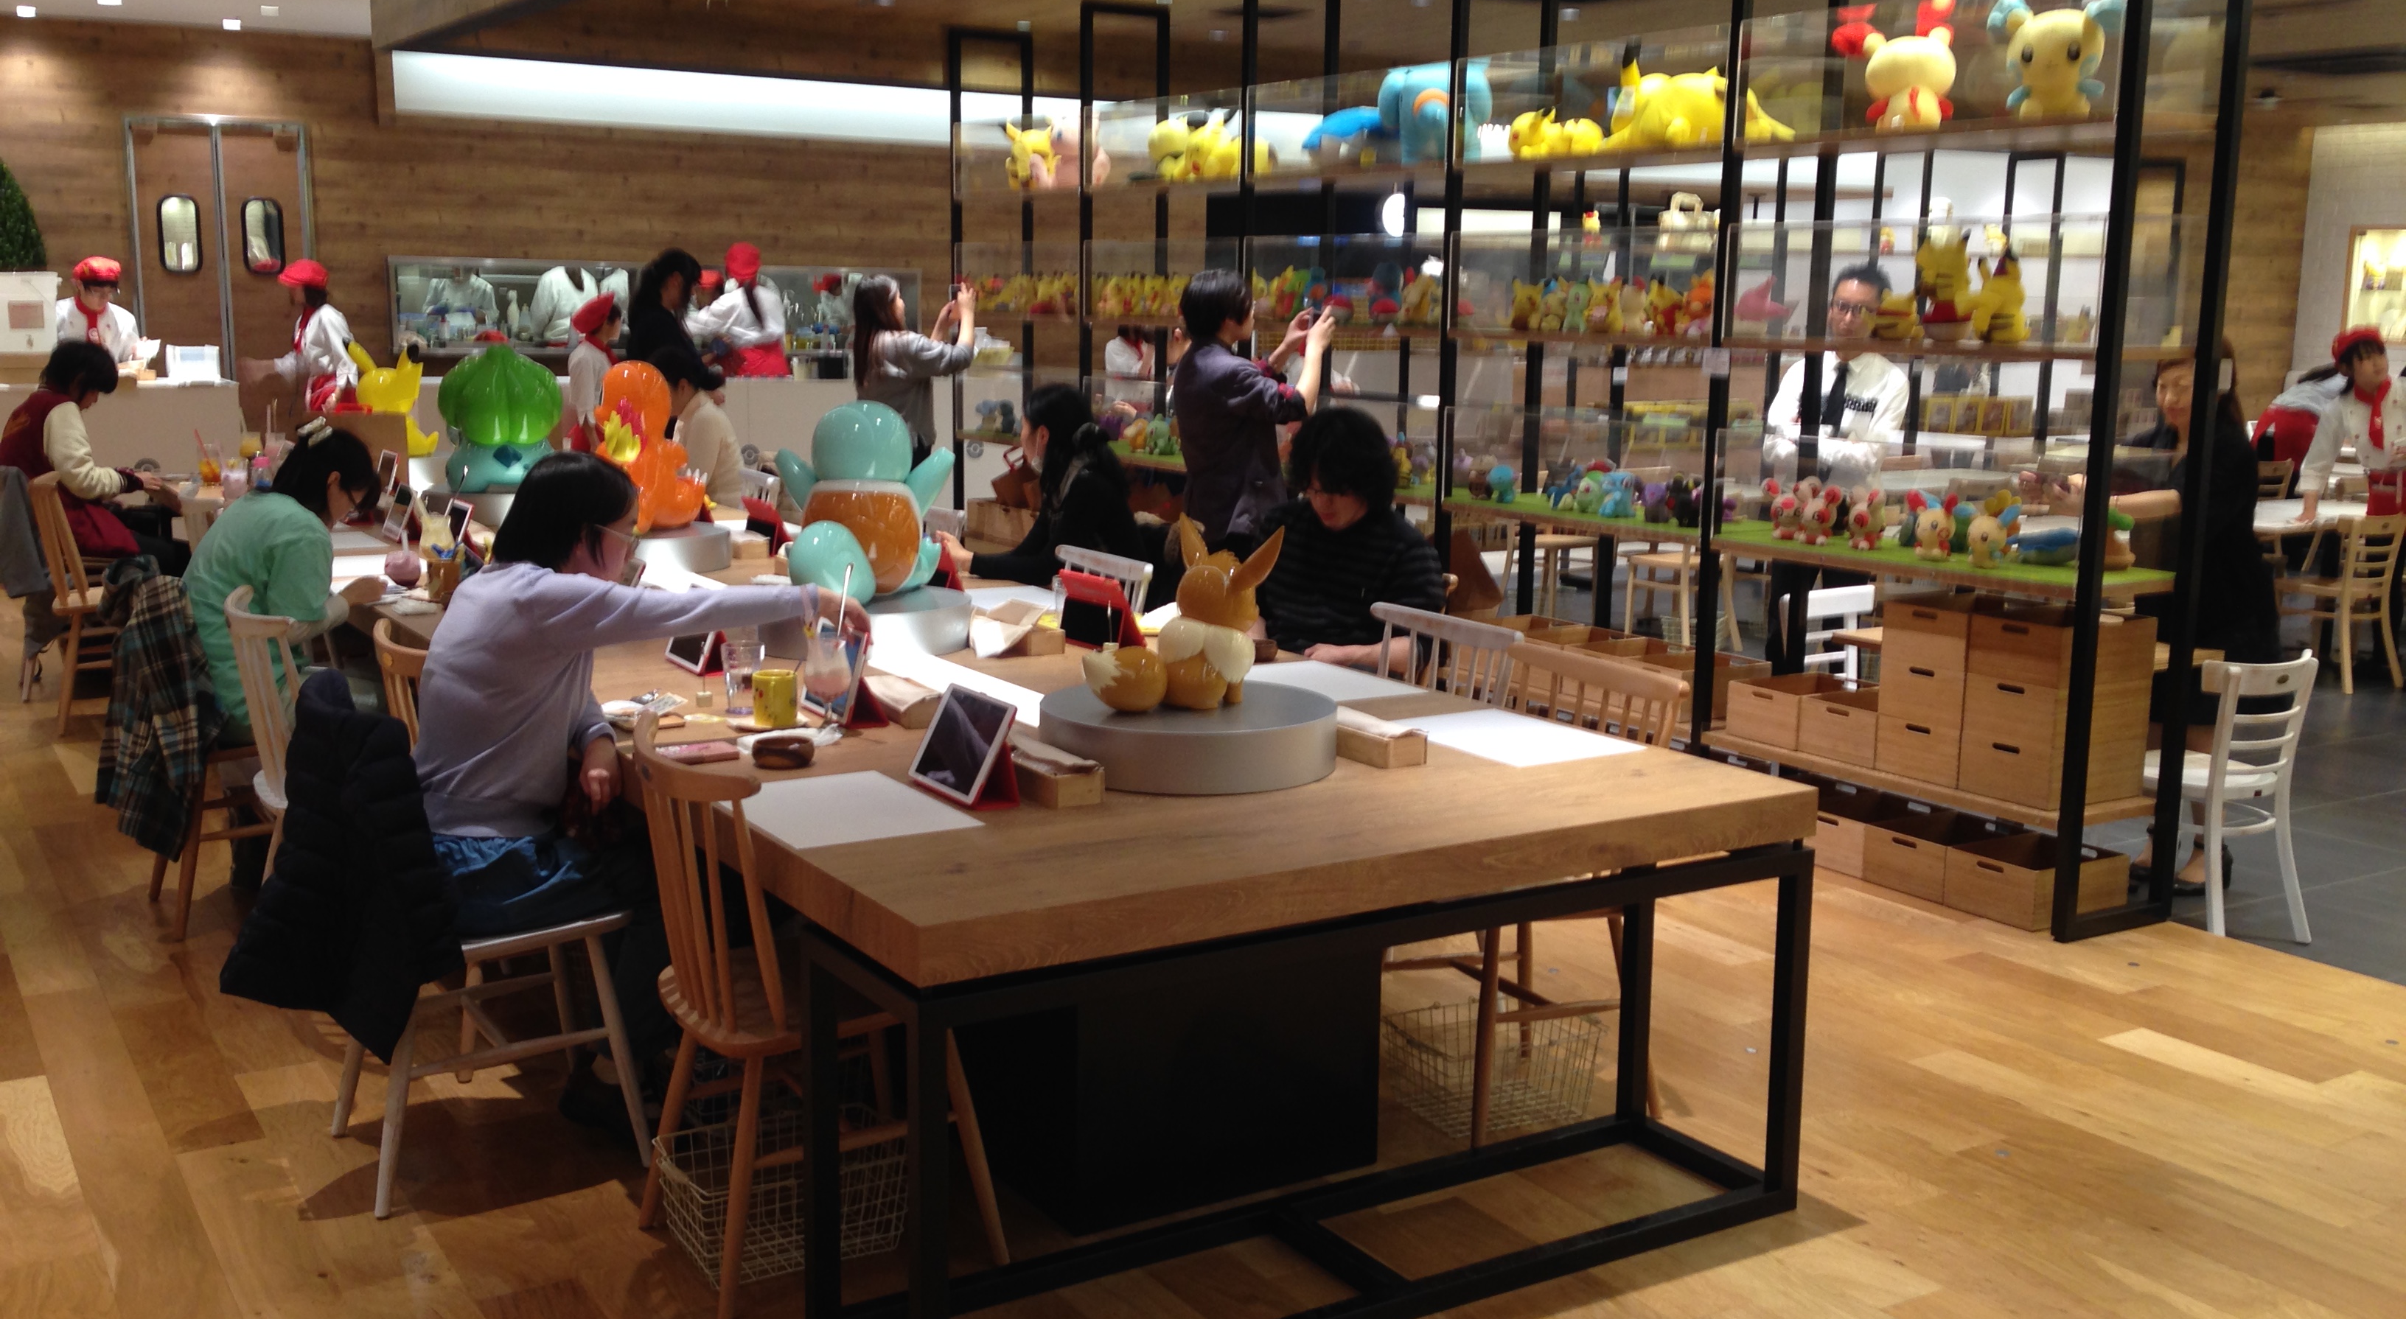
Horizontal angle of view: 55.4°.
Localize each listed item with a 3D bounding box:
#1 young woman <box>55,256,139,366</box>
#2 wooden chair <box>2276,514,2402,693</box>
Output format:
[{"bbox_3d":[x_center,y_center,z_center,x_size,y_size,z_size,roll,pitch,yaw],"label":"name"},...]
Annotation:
[{"bbox_3d":[-5.599,-1.242,11.675,0.460,1.600,0.350,-5,11,-32],"label":"young woman"},{"bbox_3d":[4.890,-0.278,9.900,0.440,0.740,0.480,-5,12,-31],"label":"wooden chair"}]

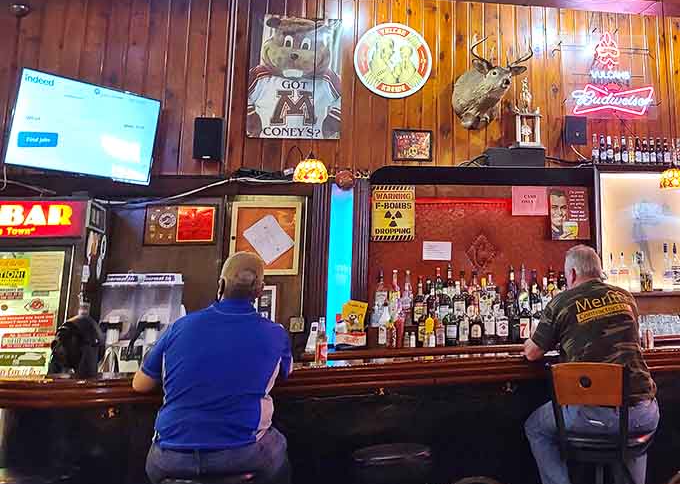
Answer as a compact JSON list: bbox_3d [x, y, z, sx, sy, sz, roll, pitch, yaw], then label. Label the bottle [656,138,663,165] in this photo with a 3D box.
[{"bbox_3d":[2.576,-0.729,3.957,0.062,0.230,0.062,2,-7,-10],"label":"bottle"}]

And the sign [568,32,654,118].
[{"bbox_3d":[2.203,-1.363,3.984,0.801,0.742,0.090,1,-7,-9],"label":"sign"}]

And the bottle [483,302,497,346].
[{"bbox_3d":[1.043,0.570,3.429,0.085,0.300,0.085,2,-7,-10],"label":"bottle"}]

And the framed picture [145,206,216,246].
[{"bbox_3d":[-1.108,-0.115,3.410,0.474,0.281,0.030,2,-7,-9],"label":"framed picture"}]

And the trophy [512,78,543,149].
[{"bbox_3d":[1.422,-0.975,3.716,0.271,0.571,0.140,1,-7,-9],"label":"trophy"}]

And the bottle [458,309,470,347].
[{"bbox_3d":[0.799,0.552,3.150,0.072,0.234,0.072,2,-7,-9],"label":"bottle"}]

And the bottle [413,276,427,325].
[{"bbox_3d":[0.531,0.393,3.260,0.085,0.320,0.085,2,-7,-9],"label":"bottle"}]

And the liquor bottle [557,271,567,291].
[{"bbox_3d":[1.692,0.385,3.744,0.078,0.300,0.078,2,-7,-10],"label":"liquor bottle"}]

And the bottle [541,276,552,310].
[{"bbox_3d":[1.463,0.392,3.480,0.080,0.299,0.080,2,-7,-9],"label":"bottle"}]

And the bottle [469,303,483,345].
[{"bbox_3d":[0.875,0.536,3.160,0.080,0.264,0.080,2,-7,-9],"label":"bottle"}]

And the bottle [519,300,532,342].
[{"bbox_3d":[1.278,0.546,3.383,0.088,0.296,0.088,2,-7,-9],"label":"bottle"}]

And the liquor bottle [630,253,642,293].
[{"bbox_3d":[2.366,0.244,3.911,0.085,0.310,0.085,2,-7,-10],"label":"liquor bottle"}]

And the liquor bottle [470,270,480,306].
[{"bbox_3d":[0.941,0.342,3.418,0.074,0.309,0.074,1,-7,-9],"label":"liquor bottle"}]

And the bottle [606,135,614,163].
[{"bbox_3d":[2.203,-0.750,3.999,0.061,0.226,0.061,2,-7,-9],"label":"bottle"}]

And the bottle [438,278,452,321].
[{"bbox_3d":[0.736,0.411,3.425,0.090,0.326,0.085,2,-7,-9],"label":"bottle"}]

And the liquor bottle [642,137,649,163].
[{"bbox_3d":[2.420,-0.720,3.890,0.062,0.229,0.062,2,-7,-9],"label":"liquor bottle"}]

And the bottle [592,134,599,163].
[{"bbox_3d":[2.012,-0.734,3.860,0.062,0.236,0.062,2,-7,-10],"label":"bottle"}]

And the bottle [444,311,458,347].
[{"bbox_3d":[0.720,0.560,3.171,0.084,0.226,0.084,1,-7,-9],"label":"bottle"}]

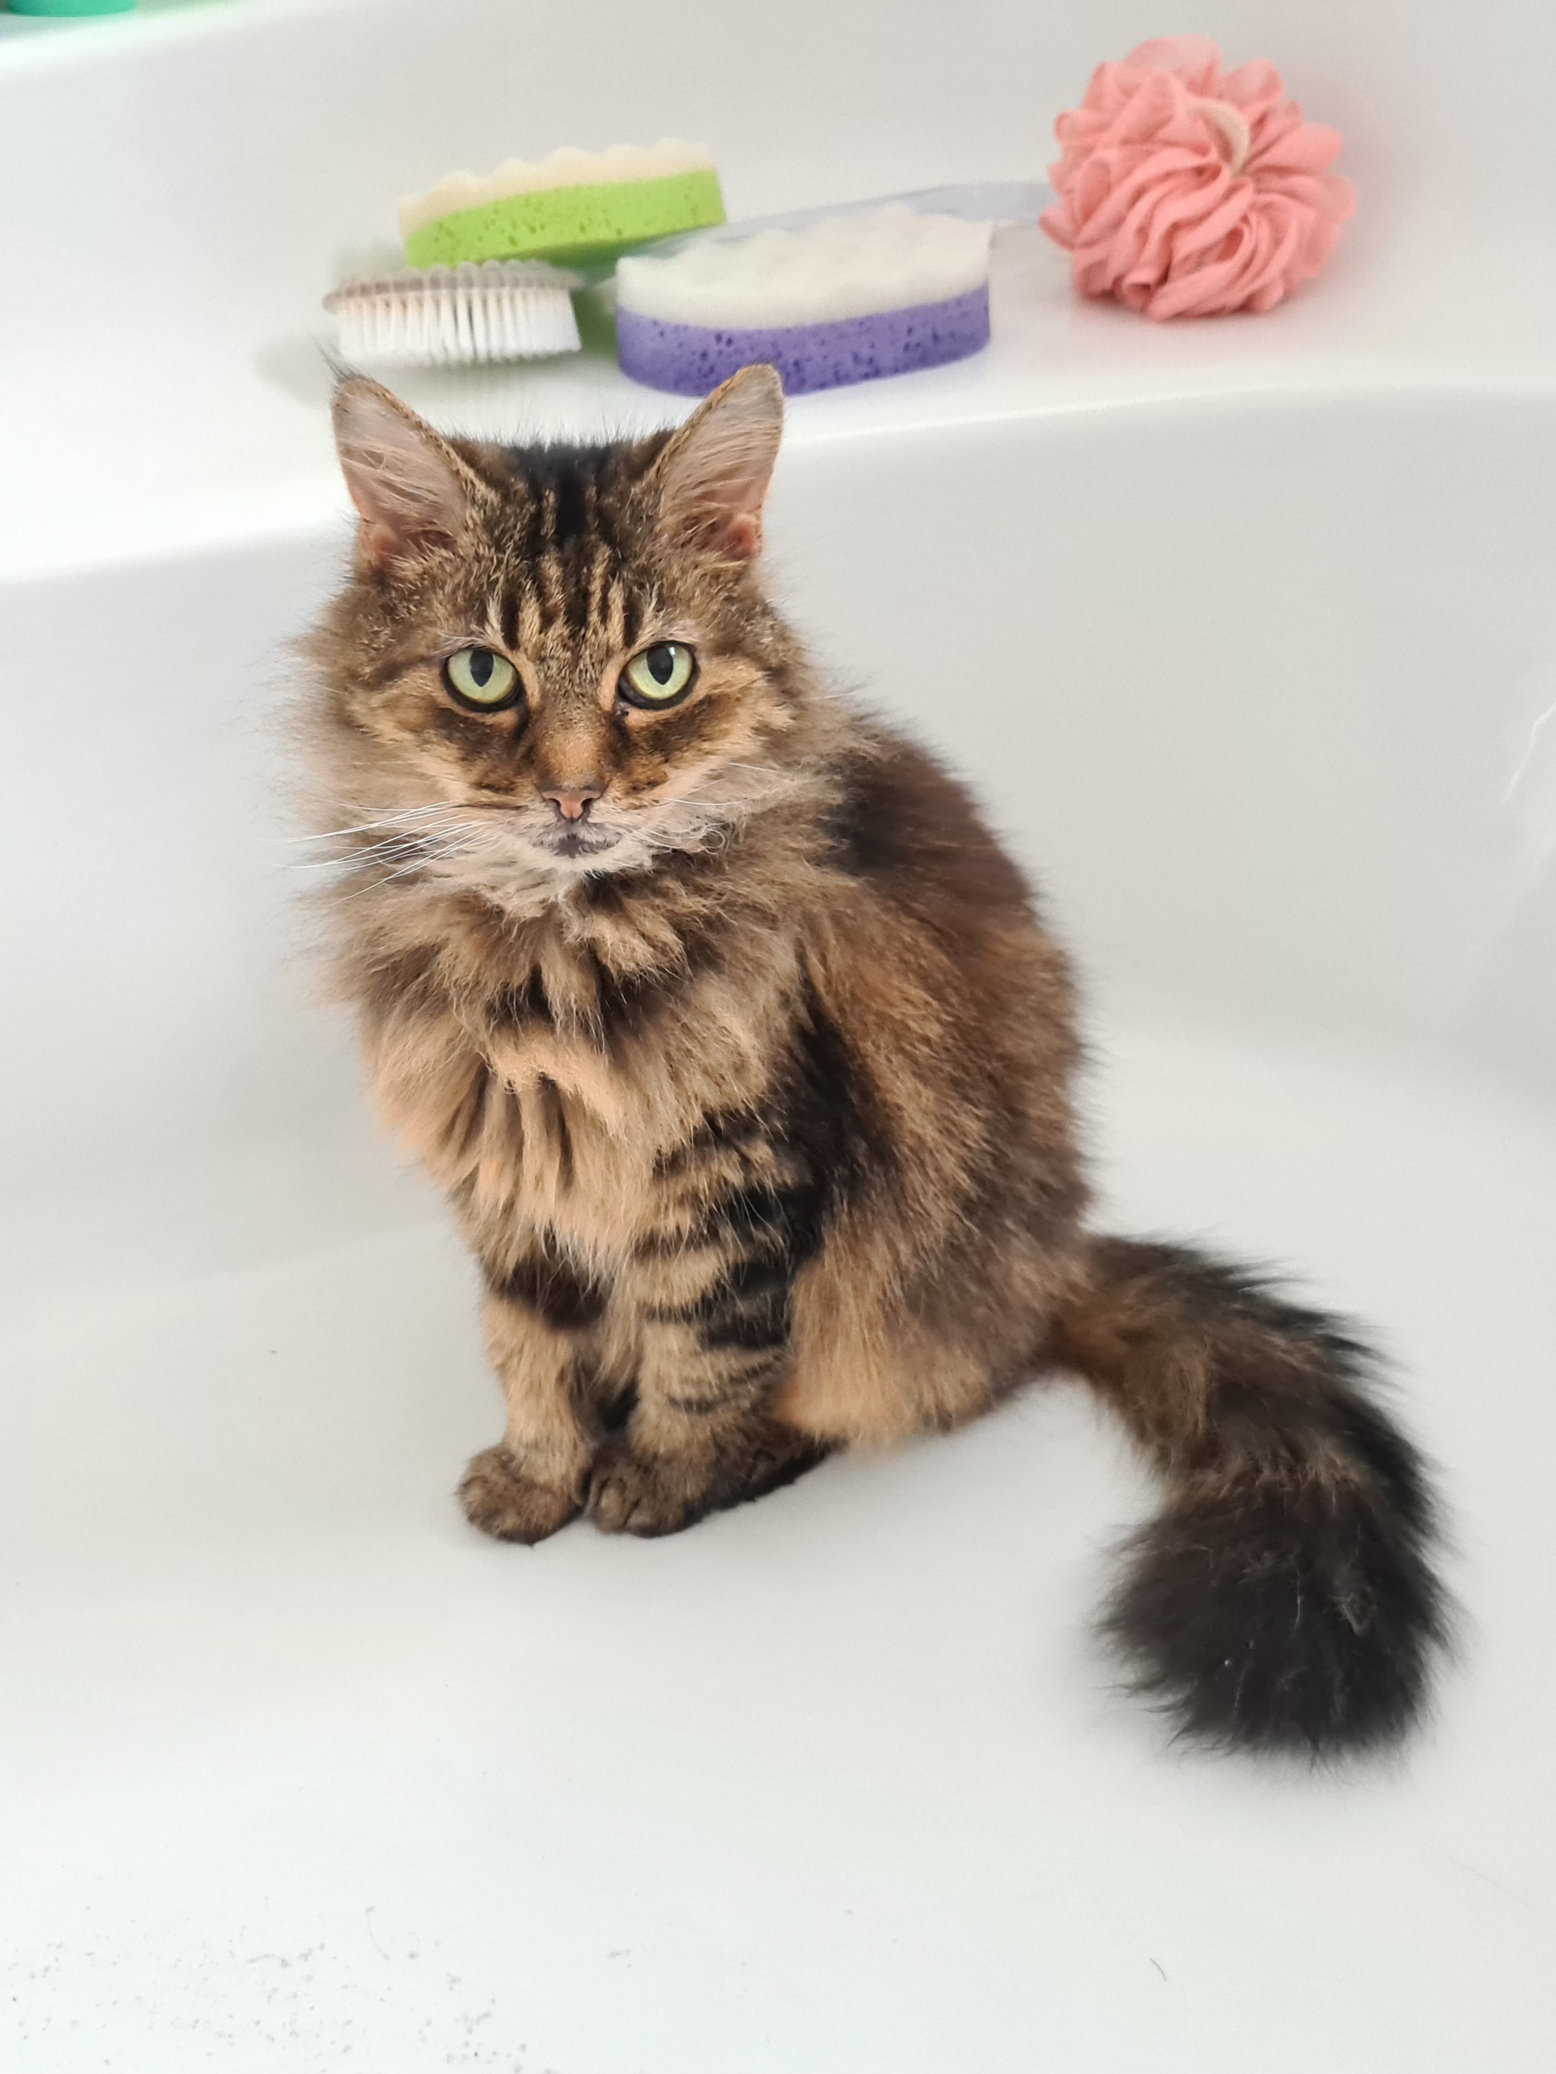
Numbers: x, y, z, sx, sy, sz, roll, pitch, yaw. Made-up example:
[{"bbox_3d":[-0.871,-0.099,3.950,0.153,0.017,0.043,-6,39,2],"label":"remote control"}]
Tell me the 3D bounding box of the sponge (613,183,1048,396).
[{"bbox_3d":[0.010,-0.273,0.585,0.146,0.043,0.090,-13,41,-15],"label":"sponge"}]

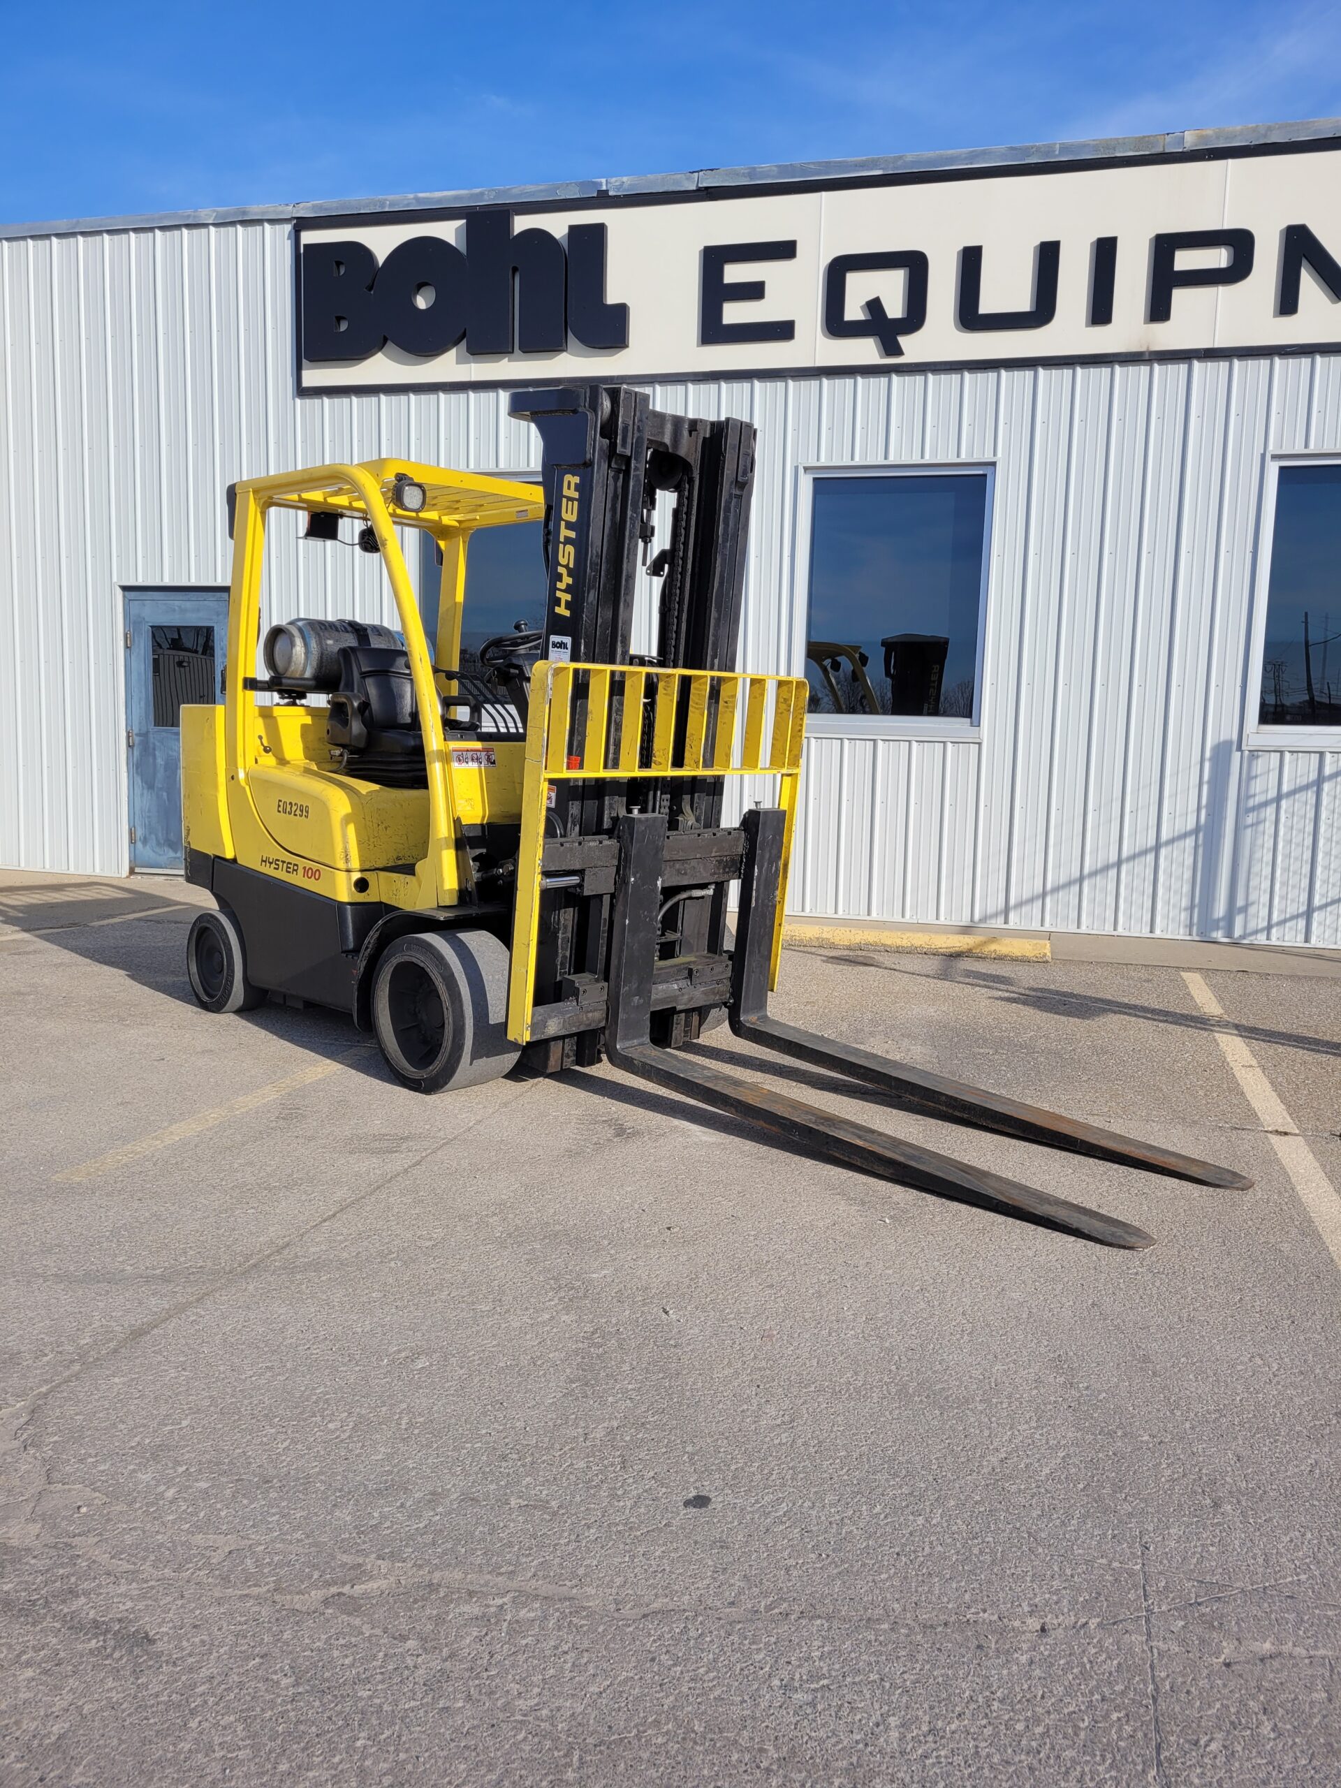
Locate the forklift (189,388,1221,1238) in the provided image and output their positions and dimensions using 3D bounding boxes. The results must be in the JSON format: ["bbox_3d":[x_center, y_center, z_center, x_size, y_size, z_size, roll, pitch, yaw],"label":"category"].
[{"bbox_3d":[-0.200,-0.511,4.816,4.341,2.352,1.382,8,10,44],"label":"forklift"}]

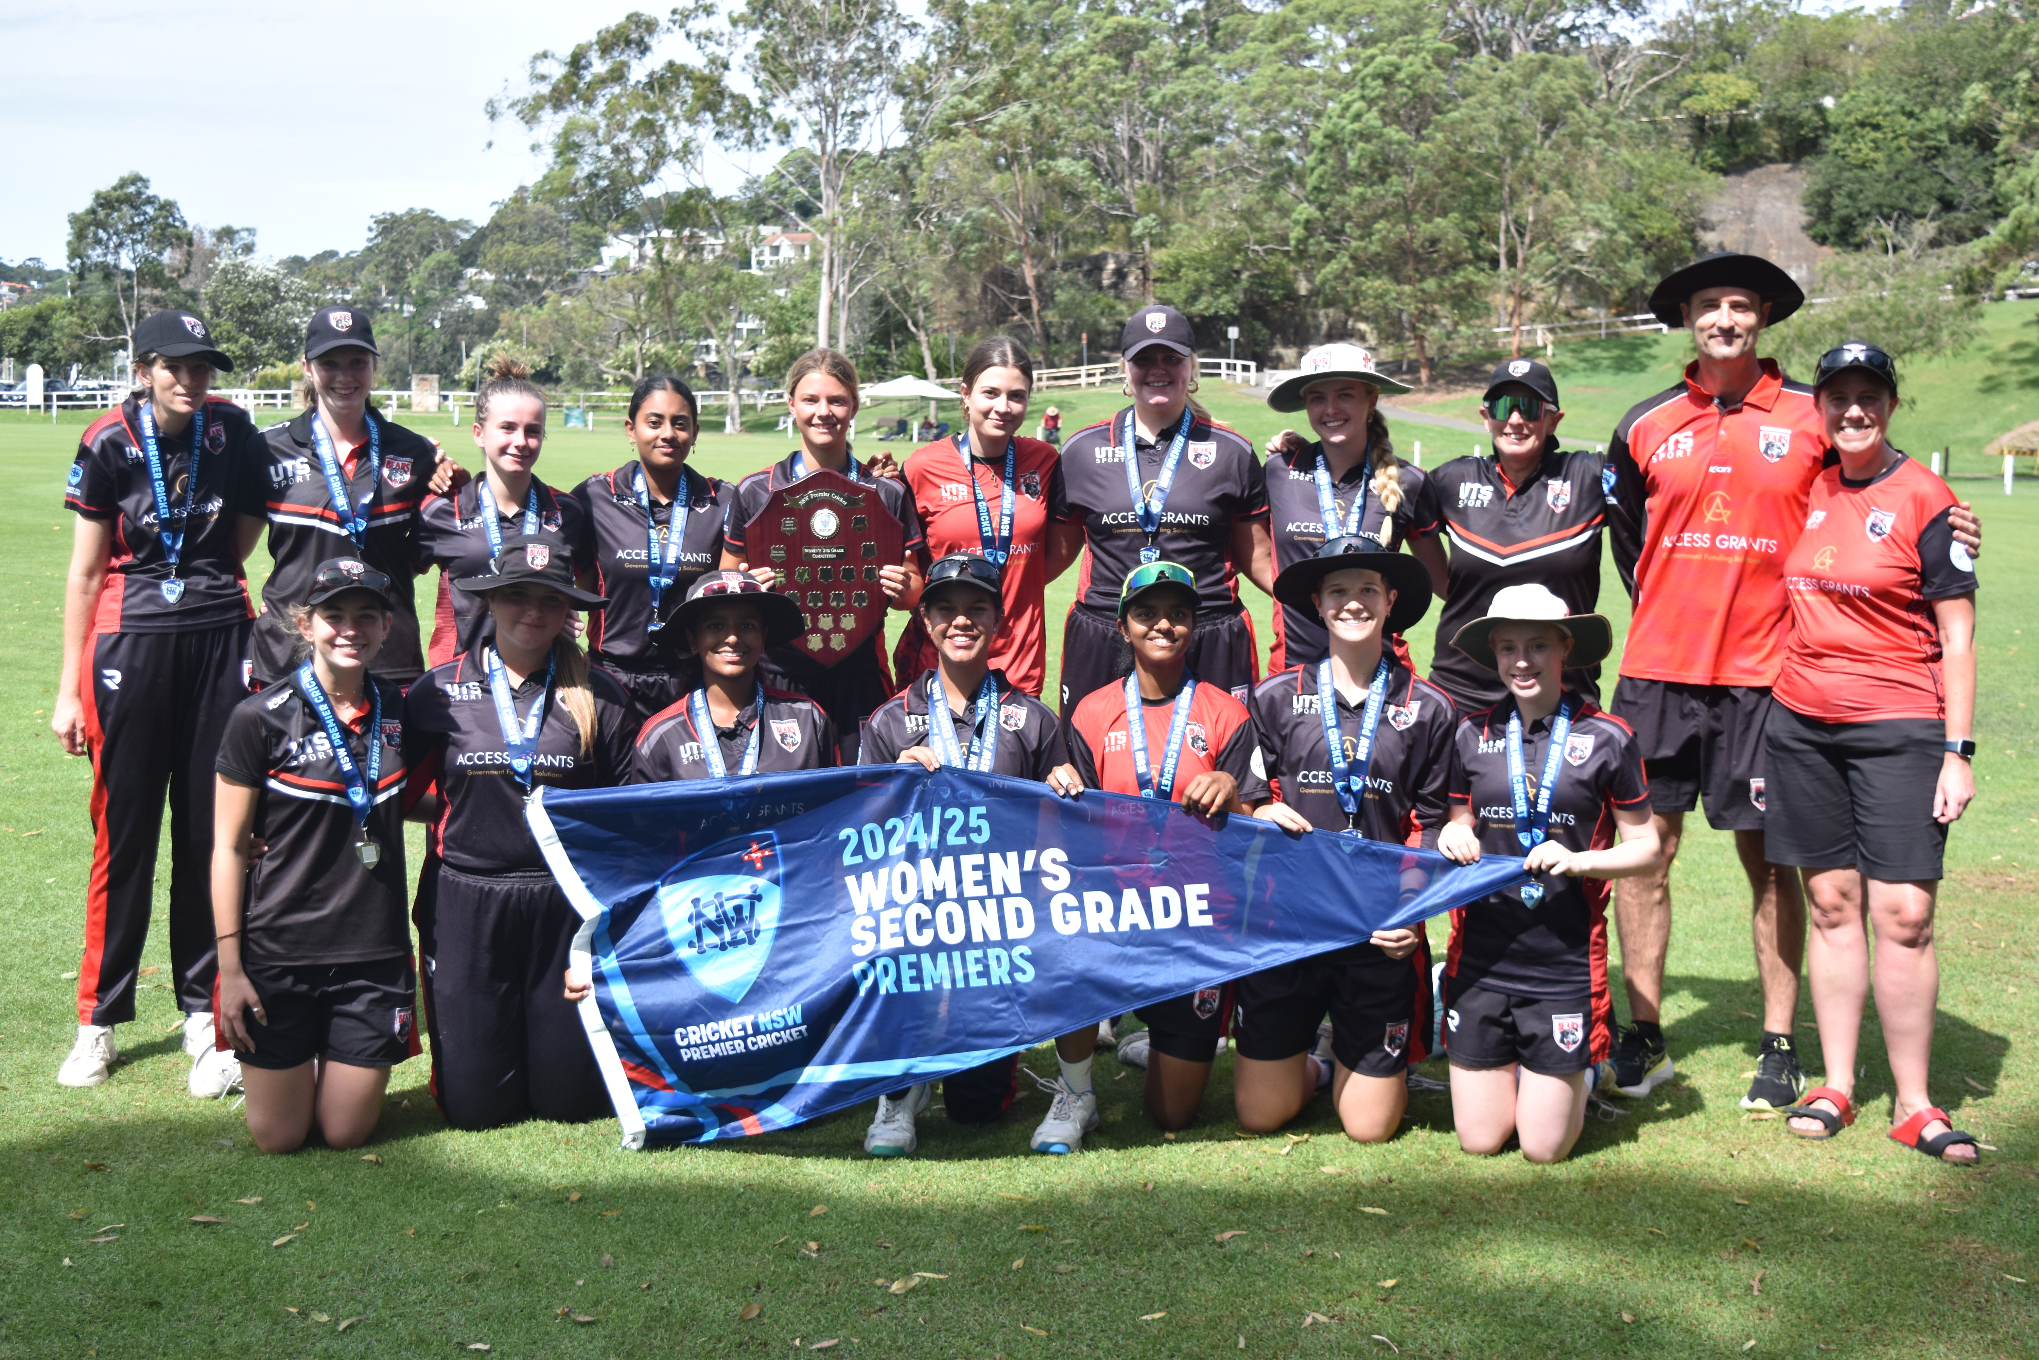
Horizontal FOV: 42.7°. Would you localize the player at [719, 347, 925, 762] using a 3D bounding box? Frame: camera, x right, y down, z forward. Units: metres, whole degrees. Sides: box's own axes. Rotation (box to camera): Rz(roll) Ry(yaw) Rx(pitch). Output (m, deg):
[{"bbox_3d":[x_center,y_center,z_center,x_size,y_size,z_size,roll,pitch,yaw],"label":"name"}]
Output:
[{"bbox_3d":[-0.463,0.073,6.079,0.500,1.687,0.420,0,7,-3],"label":"player"}]

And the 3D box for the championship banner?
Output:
[{"bbox_3d":[0.021,0.559,5.339,2.000,0.750,0.200,0,7,2],"label":"championship banner"}]

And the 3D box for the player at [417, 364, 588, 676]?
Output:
[{"bbox_3d":[-1.210,0.082,6.100,0.450,1.666,0.330,-1,7,-13],"label":"player"}]

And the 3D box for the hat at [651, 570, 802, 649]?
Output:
[{"bbox_3d":[-0.633,-0.148,5.641,0.330,0.140,0.350,0,-2,-3],"label":"hat"}]

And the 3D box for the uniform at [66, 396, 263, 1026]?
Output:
[{"bbox_3d":[-1.952,0.083,5.949,0.400,1.440,0.280,-3,7,-23],"label":"uniform"}]

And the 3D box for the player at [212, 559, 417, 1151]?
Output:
[{"bbox_3d":[-1.521,0.346,5.607,0.390,1.200,0.560,-2,7,-16],"label":"player"}]

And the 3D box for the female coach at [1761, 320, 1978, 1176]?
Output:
[{"bbox_3d":[1.821,0.130,5.573,0.460,1.692,0.330,3,7,22],"label":"female coach"}]

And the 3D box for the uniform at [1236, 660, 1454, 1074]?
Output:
[{"bbox_3d":[0.717,0.399,5.705,0.470,0.894,0.360,1,7,7],"label":"uniform"}]

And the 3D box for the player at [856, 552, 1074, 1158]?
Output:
[{"bbox_3d":[-0.119,0.348,5.637,0.440,1.200,0.700,0,7,-2],"label":"player"}]

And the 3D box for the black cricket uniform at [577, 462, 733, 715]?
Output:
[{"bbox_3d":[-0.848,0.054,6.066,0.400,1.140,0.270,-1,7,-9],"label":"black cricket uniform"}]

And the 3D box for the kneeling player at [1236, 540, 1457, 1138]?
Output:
[{"bbox_3d":[0.707,0.328,5.705,0.440,1.230,0.580,1,7,9],"label":"kneeling player"}]

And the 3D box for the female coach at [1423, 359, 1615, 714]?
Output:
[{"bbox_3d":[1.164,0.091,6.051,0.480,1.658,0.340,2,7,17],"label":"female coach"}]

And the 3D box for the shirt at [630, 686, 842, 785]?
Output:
[{"bbox_3d":[-0.621,0.330,5.625,0.430,0.615,0.280,0,7,-5],"label":"shirt"}]

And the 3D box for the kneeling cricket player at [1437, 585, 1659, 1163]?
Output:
[{"bbox_3d":[1.130,0.383,5.590,0.430,1.150,0.580,2,7,13],"label":"kneeling cricket player"}]

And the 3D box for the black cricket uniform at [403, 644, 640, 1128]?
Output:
[{"bbox_3d":[-1.103,0.430,5.789,0.500,1.046,0.500,-1,7,-9],"label":"black cricket uniform"}]

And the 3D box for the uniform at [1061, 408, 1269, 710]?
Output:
[{"bbox_3d":[0.339,0.102,6.133,0.510,1.457,0.330,0,7,3],"label":"uniform"}]

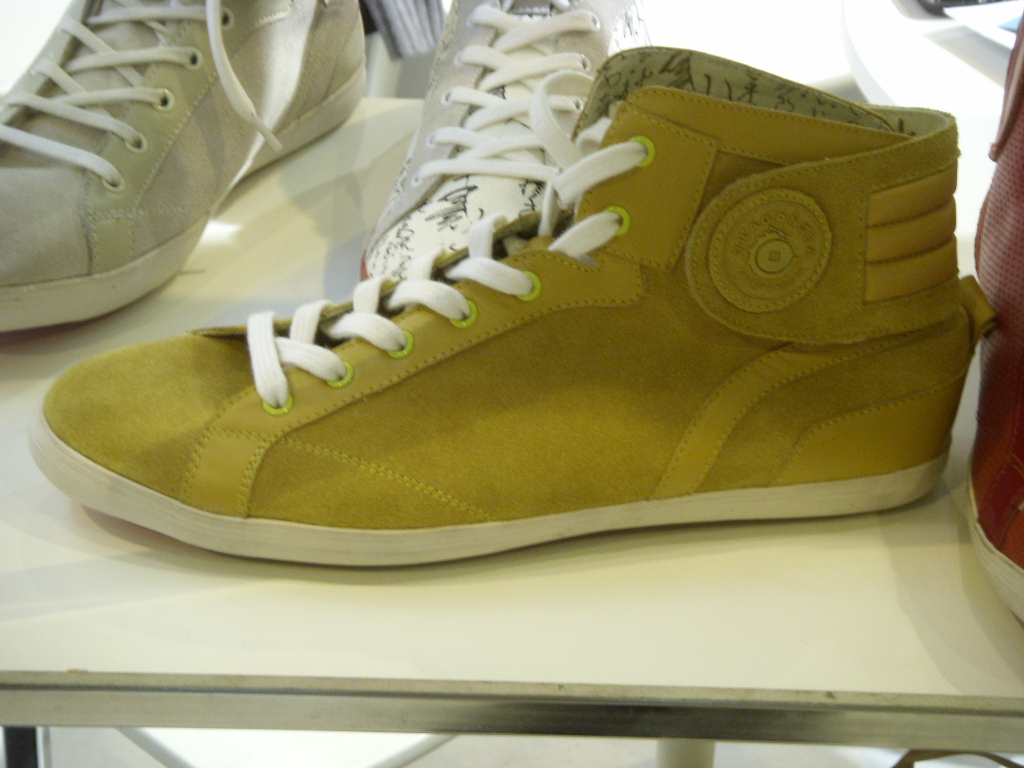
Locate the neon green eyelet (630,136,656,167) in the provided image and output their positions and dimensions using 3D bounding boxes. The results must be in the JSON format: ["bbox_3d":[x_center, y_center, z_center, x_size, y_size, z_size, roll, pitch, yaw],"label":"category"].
[{"bbox_3d":[0.037,-0.066,0.520,0.009,0.009,0.003,10,6,20],"label":"neon green eyelet"}]

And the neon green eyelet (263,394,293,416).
[{"bbox_3d":[-0.069,0.005,0.540,0.009,0.003,0.009,-1,65,-4],"label":"neon green eyelet"}]

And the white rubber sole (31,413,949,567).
[{"bbox_3d":[-0.004,0.019,0.584,0.297,0.030,0.102,-3,25,-7],"label":"white rubber sole"}]

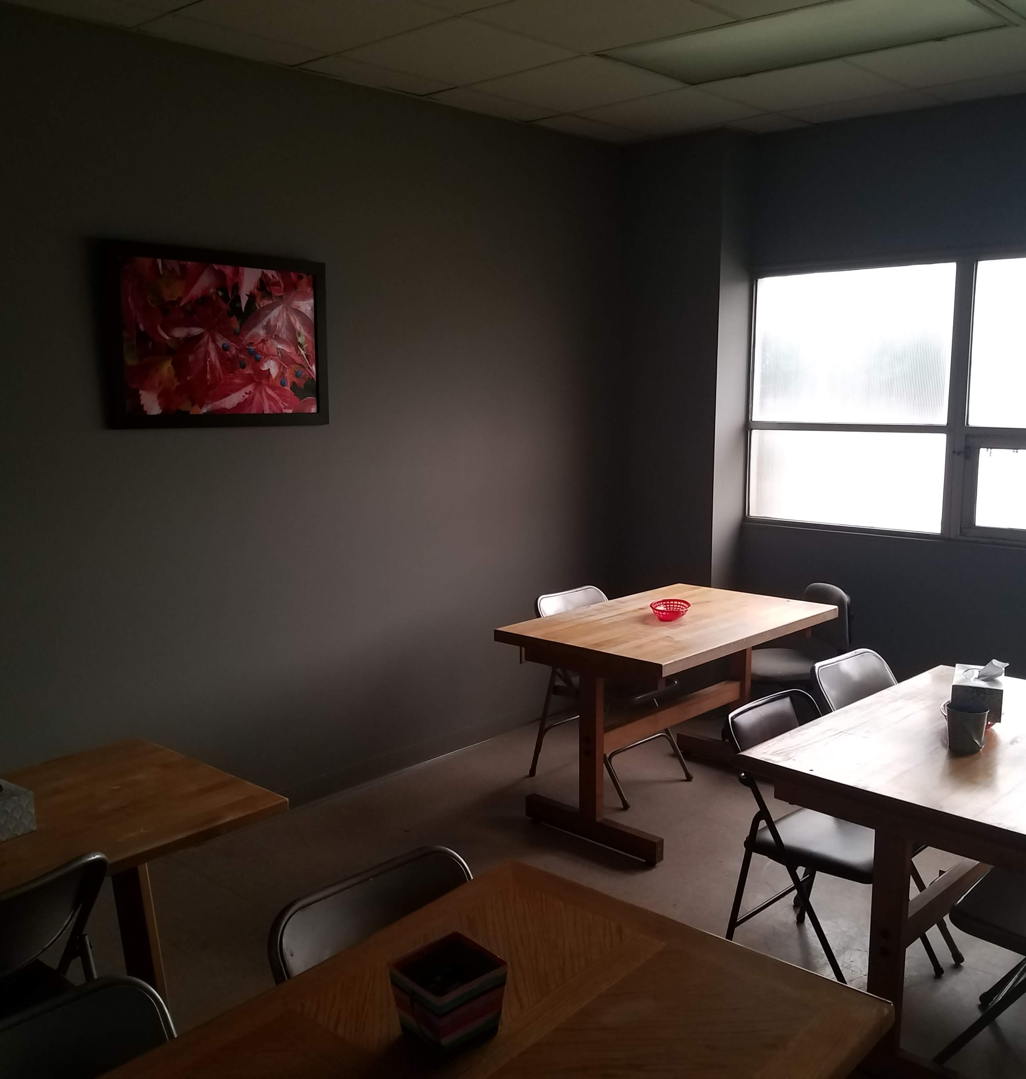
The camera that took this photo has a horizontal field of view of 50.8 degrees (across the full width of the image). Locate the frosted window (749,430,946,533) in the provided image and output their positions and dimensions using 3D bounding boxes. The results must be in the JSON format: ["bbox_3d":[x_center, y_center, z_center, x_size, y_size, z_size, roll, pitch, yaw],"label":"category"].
[{"bbox_3d":[1.496,-0.275,4.926,0.942,0.424,0.050,9,13,43],"label":"frosted window"}]

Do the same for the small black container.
[{"bbox_3d":[1.127,0.472,2.681,0.104,0.108,0.104,9,13,43],"label":"small black container"}]

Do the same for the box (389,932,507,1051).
[{"bbox_3d":[-0.092,0.662,1.554,0.123,0.108,0.123,-8,12,-42],"label":"box"}]

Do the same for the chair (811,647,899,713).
[{"bbox_3d":[1.216,0.764,3.294,0.530,0.770,0.480,9,13,43],"label":"chair"}]

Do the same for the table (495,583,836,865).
[{"bbox_3d":[0.619,0.666,4.222,0.735,0.735,1.190,8,12,41],"label":"table"}]

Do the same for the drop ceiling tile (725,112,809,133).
[{"bbox_3d":[1.116,-1.829,4.744,0.228,0.020,0.330,9,13,43],"label":"drop ceiling tile"}]

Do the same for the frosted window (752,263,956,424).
[{"bbox_3d":[1.493,-0.854,4.831,0.937,0.671,0.050,9,13,43],"label":"frosted window"}]

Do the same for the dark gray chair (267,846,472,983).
[{"bbox_3d":[-0.114,1.018,1.903,0.510,0.760,0.460,8,12,43],"label":"dark gray chair"}]

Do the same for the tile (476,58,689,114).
[{"bbox_3d":[0.238,-1.718,4.087,0.594,0.020,0.594,9,13,43],"label":"tile"}]

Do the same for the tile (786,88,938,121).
[{"bbox_3d":[1.418,-1.777,4.445,0.605,0.020,0.275,8,12,43],"label":"tile"}]

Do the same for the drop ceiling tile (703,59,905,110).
[{"bbox_3d":[1.110,-1.728,4.135,0.605,0.020,0.605,8,12,43],"label":"drop ceiling tile"}]

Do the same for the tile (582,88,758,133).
[{"bbox_3d":[0.661,-1.790,4.540,0.605,0.020,0.605,8,12,43],"label":"tile"}]

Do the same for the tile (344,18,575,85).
[{"bbox_3d":[-0.174,-1.656,3.688,0.605,0.020,0.605,8,12,43],"label":"tile"}]

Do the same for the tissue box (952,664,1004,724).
[{"bbox_3d":[1.278,0.421,2.968,0.123,0.090,0.224,4,10,24],"label":"tissue box"}]

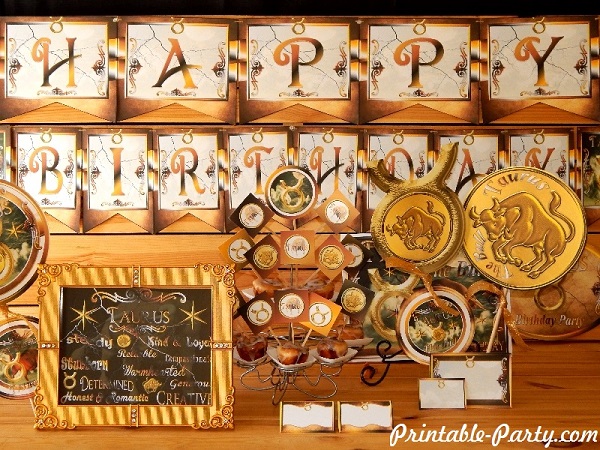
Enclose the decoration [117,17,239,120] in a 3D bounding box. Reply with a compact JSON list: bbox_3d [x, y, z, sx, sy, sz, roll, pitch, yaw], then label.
[{"bbox_3d":[-0.246,-0.310,2.120,0.243,0.213,0.010,0,0,0],"label":"decoration"}]

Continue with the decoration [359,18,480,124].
[{"bbox_3d":[0.240,-0.308,2.120,0.243,0.214,0.010,0,0,0],"label":"decoration"}]

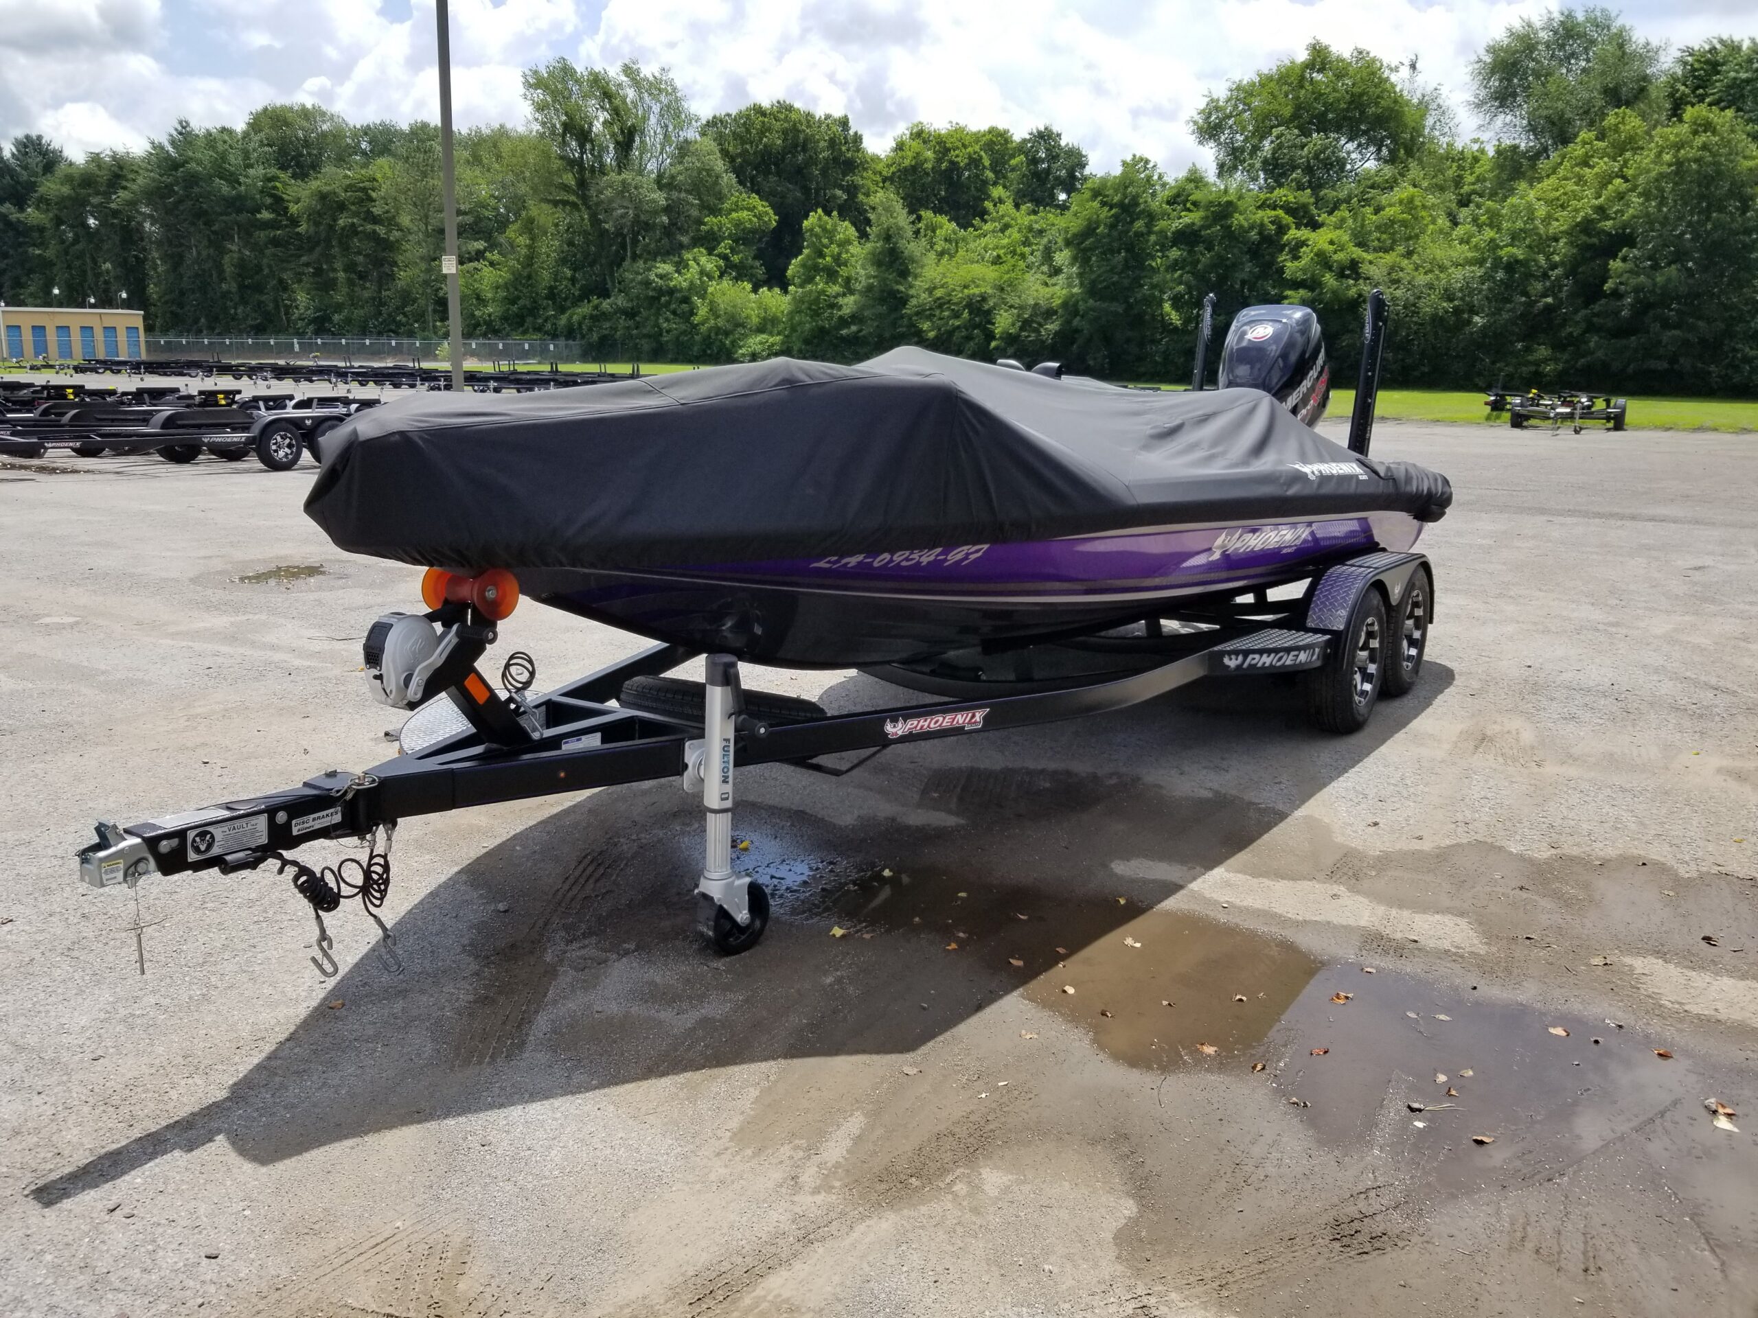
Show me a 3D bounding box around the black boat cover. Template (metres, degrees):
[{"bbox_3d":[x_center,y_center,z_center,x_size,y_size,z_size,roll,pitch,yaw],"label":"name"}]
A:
[{"bbox_3d":[0.561,-0.853,5.477,2.420,0.830,6.400,10,15,33],"label":"black boat cover"}]

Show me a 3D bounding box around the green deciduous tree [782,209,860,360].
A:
[{"bbox_3d":[-3.413,-21.784,78.073,4.625,9.164,4.393,0,13,-3],"label":"green deciduous tree"}]

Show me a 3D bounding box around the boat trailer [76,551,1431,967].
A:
[{"bbox_3d":[0.423,-0.127,5.454,2.460,1.120,7.020,10,15,33],"label":"boat trailer"}]

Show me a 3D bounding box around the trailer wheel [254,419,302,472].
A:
[{"bbox_3d":[-8.379,-2.971,18.418,0.230,0.700,0.700,10,15,33],"label":"trailer wheel"}]

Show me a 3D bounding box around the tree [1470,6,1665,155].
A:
[{"bbox_3d":[41.606,-28.270,81.521,11.816,22.239,10.634,8,14,27],"label":"tree"}]

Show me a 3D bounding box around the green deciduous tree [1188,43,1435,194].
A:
[{"bbox_3d":[26.152,-27.223,81.234,14.479,19.965,13.031,5,13,18],"label":"green deciduous tree"}]

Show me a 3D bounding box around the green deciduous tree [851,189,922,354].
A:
[{"bbox_3d":[0.436,-22.308,78.118,4.219,10.330,4.008,1,13,0],"label":"green deciduous tree"}]

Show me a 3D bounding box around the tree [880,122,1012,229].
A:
[{"bbox_3d":[4.553,-28.918,93.076,9.187,16.878,8.727,2,13,3],"label":"tree"}]

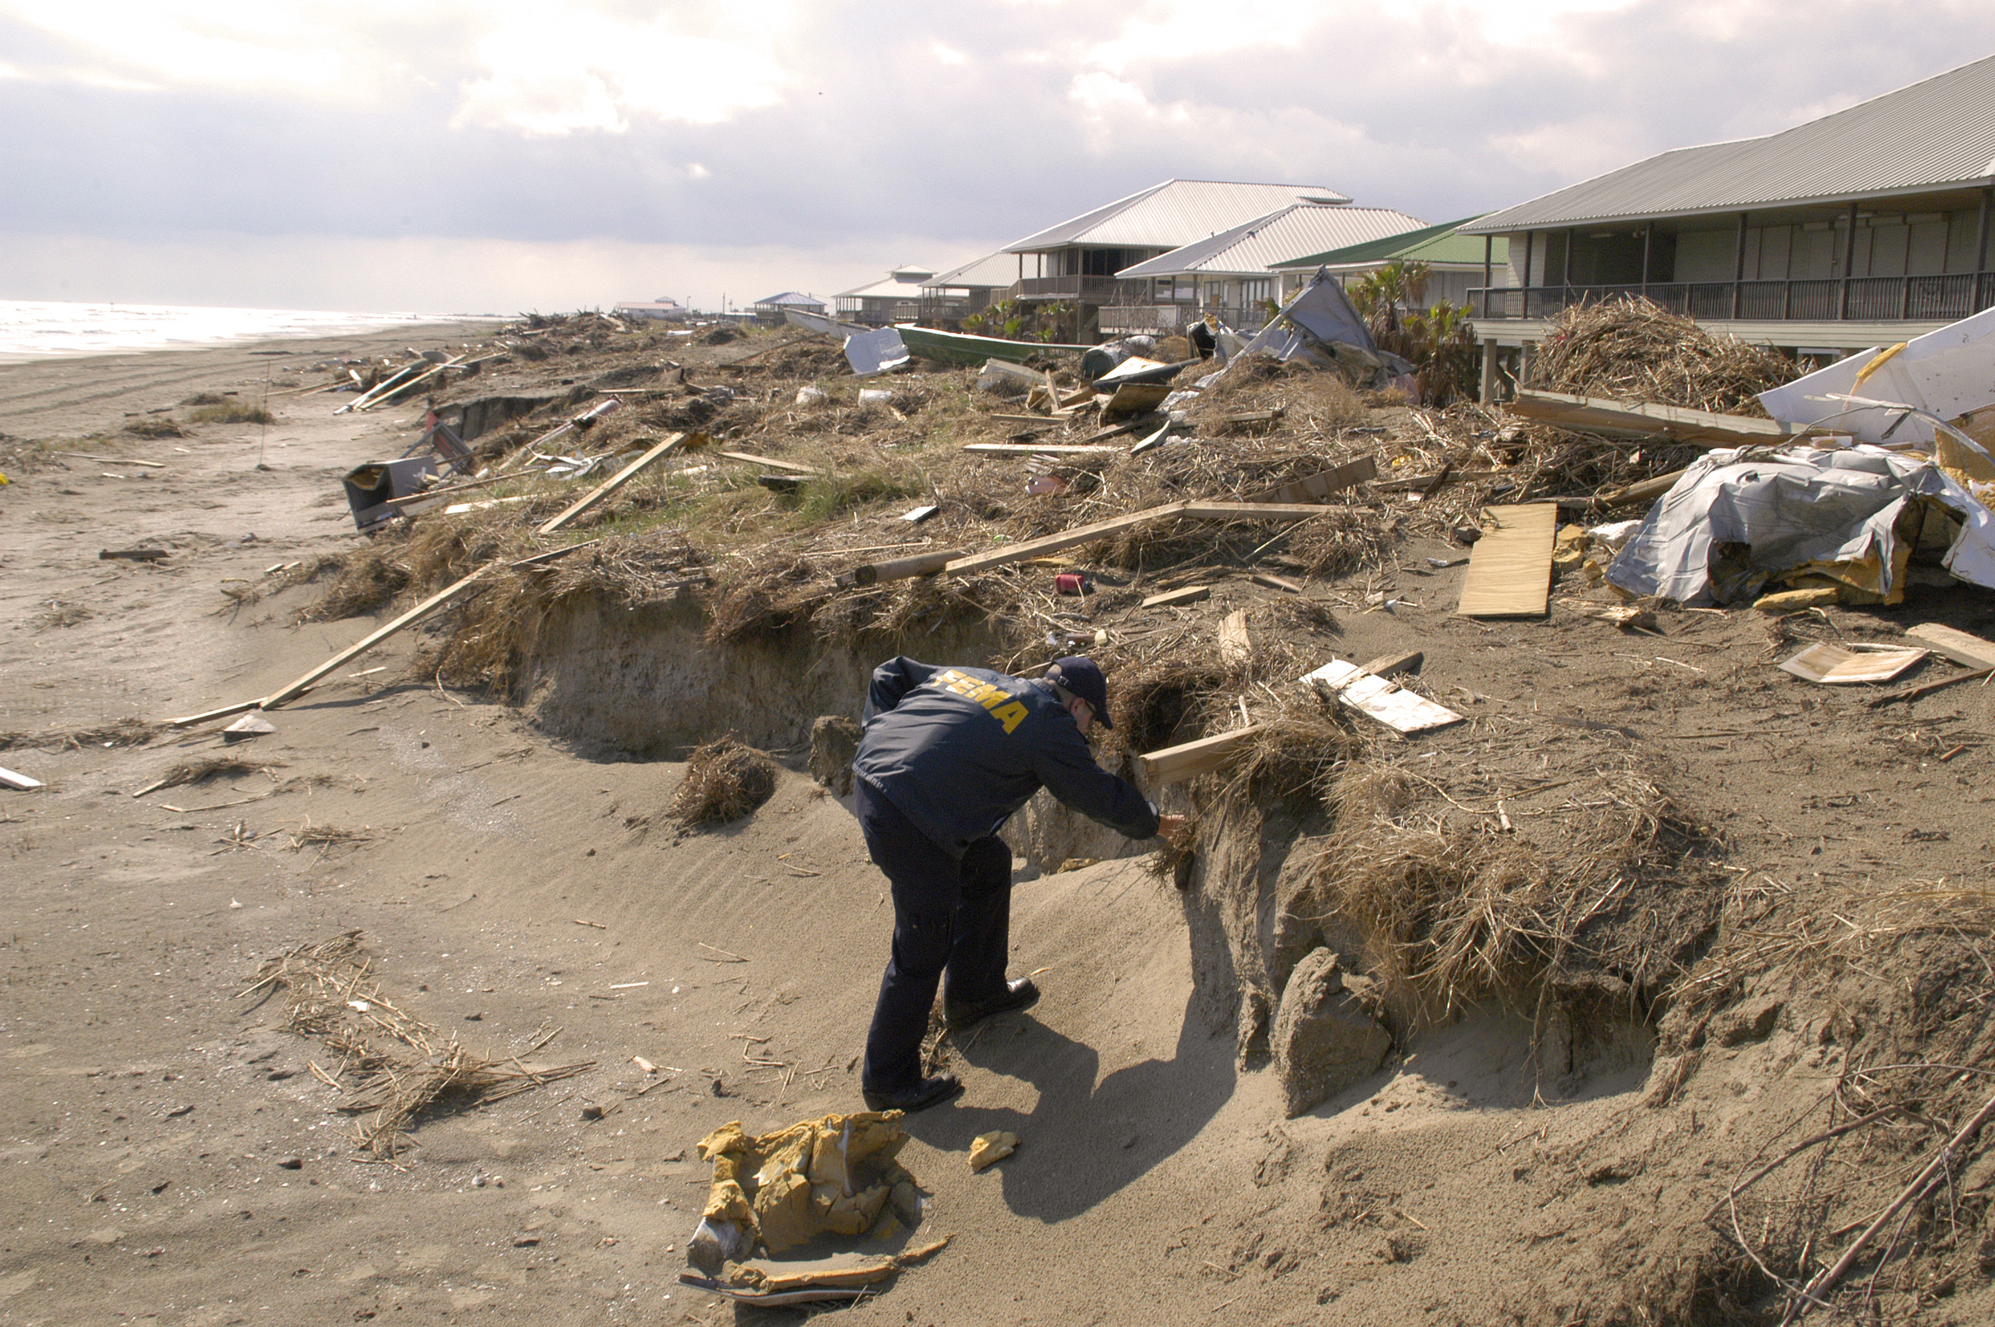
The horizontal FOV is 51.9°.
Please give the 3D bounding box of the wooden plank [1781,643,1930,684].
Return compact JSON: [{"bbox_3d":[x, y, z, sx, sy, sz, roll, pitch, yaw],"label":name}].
[{"bbox_3d":[3.616,0.000,8.650,0.470,0.080,0.600,11,15,37],"label":"wooden plank"}]

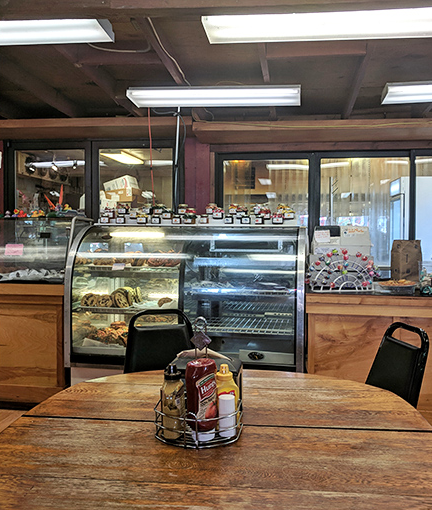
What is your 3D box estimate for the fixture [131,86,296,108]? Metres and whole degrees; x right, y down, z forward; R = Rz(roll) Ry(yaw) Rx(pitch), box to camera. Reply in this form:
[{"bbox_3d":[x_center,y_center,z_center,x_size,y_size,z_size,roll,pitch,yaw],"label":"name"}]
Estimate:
[{"bbox_3d":[-0.002,-1.161,3.734,1.230,0.080,0.270,1,3,9],"label":"fixture"}]

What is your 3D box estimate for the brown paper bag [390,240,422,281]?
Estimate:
[{"bbox_3d":[1.430,0.055,3.832,0.210,0.325,0.140,1,3,9],"label":"brown paper bag"}]

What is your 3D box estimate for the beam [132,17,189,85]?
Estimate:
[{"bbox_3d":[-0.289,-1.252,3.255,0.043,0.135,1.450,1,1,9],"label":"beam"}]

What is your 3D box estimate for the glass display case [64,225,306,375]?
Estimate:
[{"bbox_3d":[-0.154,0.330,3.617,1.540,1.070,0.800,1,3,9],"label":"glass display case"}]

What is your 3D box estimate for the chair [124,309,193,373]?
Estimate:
[{"bbox_3d":[-0.195,0.715,2.148,0.440,0.890,0.540,0,3,-16],"label":"chair"}]

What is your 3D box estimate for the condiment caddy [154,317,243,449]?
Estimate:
[{"bbox_3d":[-0.038,0.309,1.316,0.204,0.297,0.205,1,2,9],"label":"condiment caddy"}]

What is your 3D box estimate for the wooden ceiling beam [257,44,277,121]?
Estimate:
[{"bbox_3d":[0.356,-1.242,3.531,0.041,0.135,1.900,1,1,9],"label":"wooden ceiling beam"}]

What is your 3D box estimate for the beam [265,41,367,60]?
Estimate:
[{"bbox_3d":[0.581,-1.231,2.963,0.574,0.130,0.046,1,1,9],"label":"beam"}]

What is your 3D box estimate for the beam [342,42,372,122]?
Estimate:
[{"bbox_3d":[0.967,-1.231,3.433,0.040,0.135,1.900,1,1,9],"label":"beam"}]

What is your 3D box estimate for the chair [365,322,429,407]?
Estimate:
[{"bbox_3d":[0.541,0.731,2.022,0.540,0.890,0.440,0,3,-18],"label":"chair"}]

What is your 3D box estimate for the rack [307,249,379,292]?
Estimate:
[{"bbox_3d":[0.848,0.106,3.470,0.450,0.275,0.170,1,2,1],"label":"rack"}]

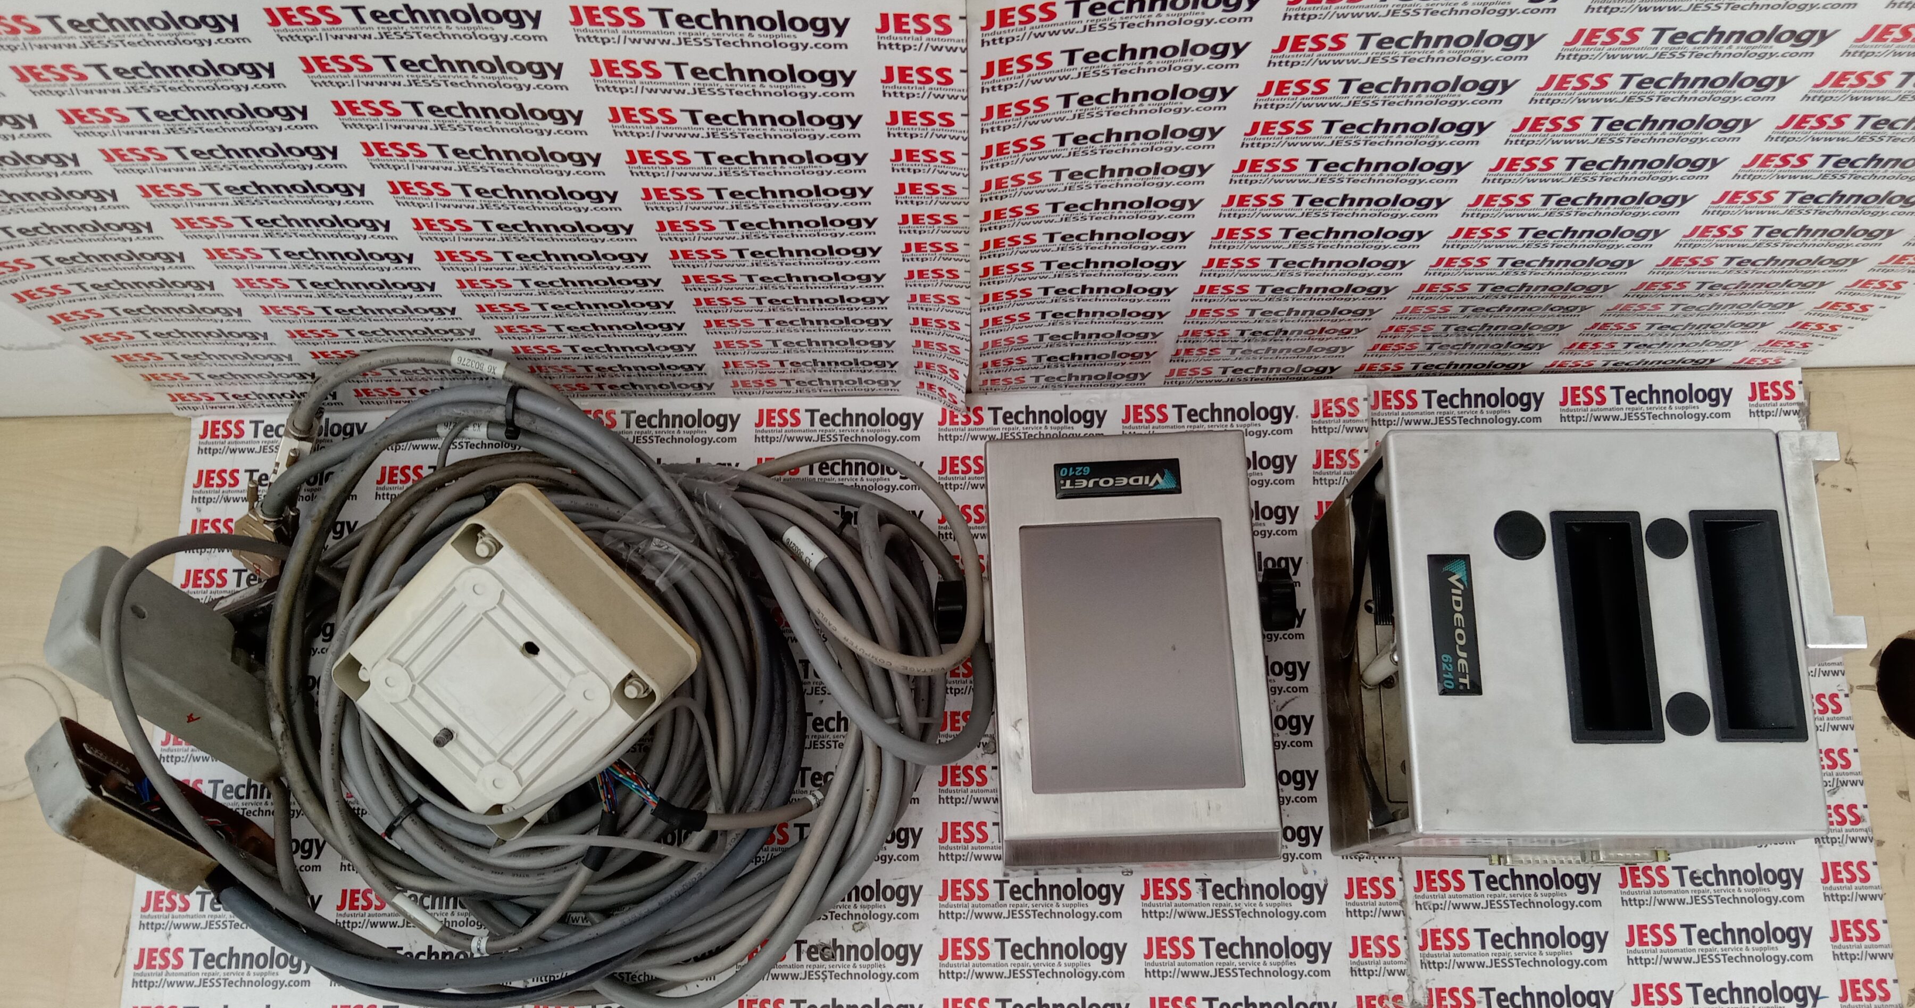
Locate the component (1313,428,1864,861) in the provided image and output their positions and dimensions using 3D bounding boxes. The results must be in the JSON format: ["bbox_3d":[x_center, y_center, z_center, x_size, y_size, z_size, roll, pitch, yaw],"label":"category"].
[{"bbox_3d":[0.274,0.069,0.643,0.187,0.147,0.167,0,73,1],"label":"component"}]

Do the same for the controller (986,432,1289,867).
[{"bbox_3d":[0.078,0.074,0.682,0.119,0.077,0.193,-3,73,1],"label":"controller"}]

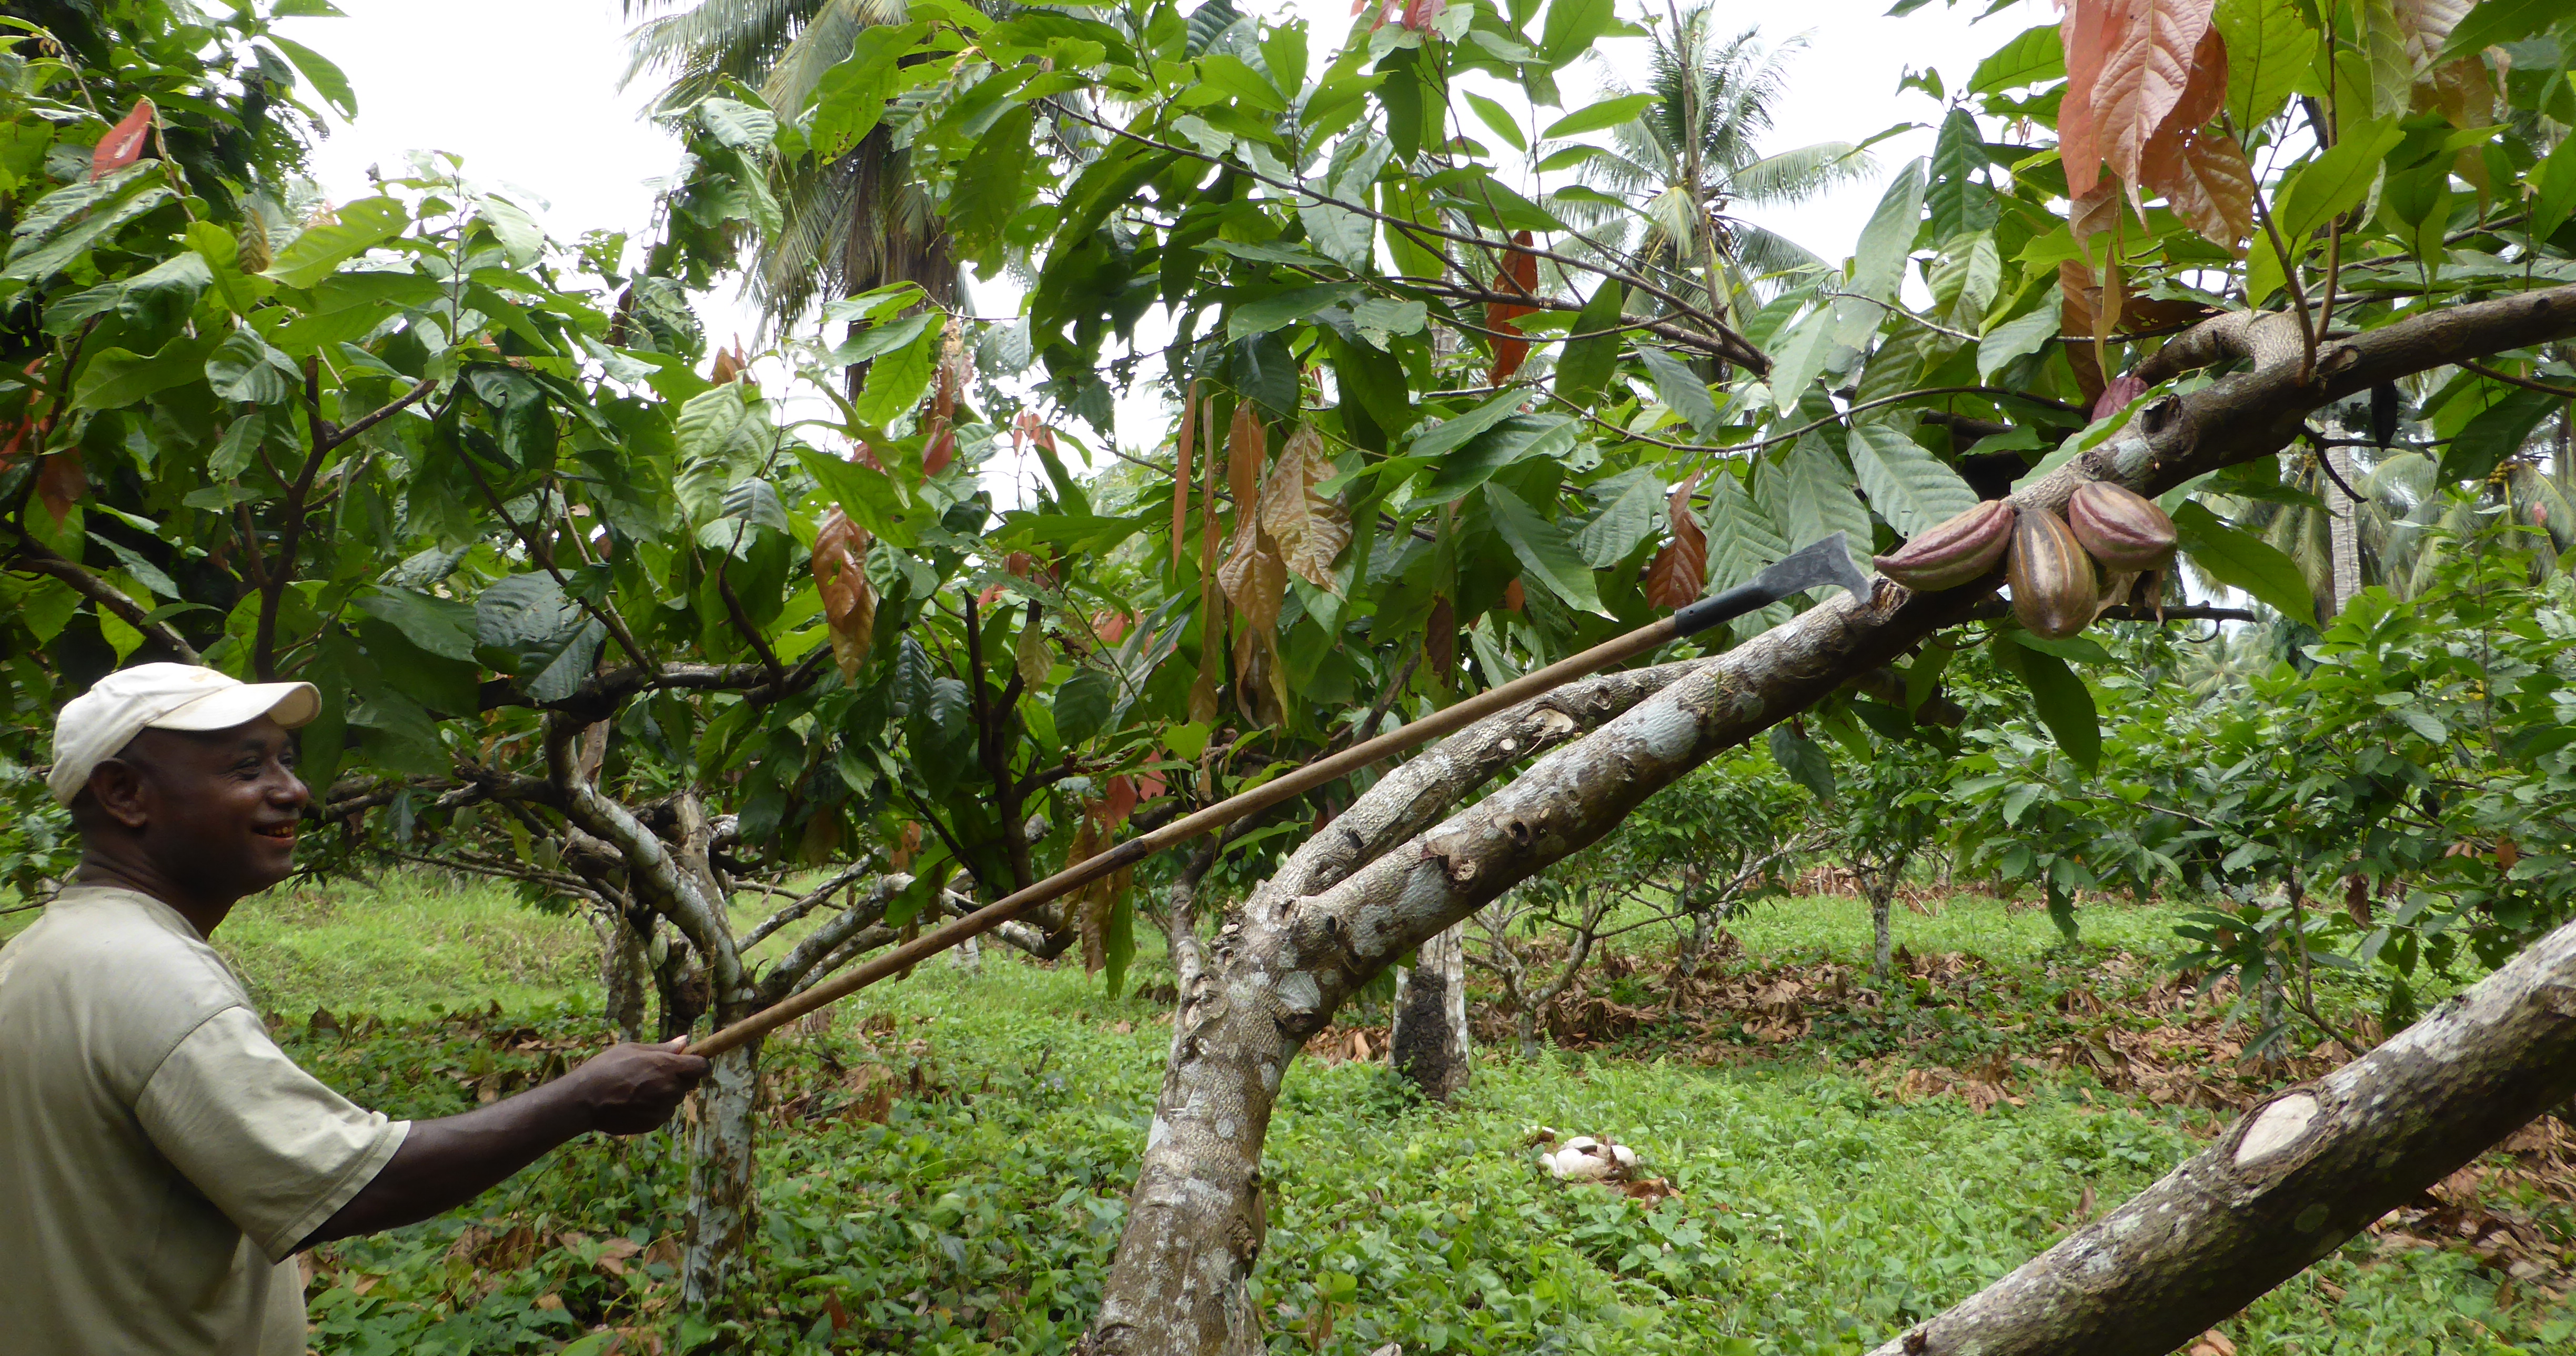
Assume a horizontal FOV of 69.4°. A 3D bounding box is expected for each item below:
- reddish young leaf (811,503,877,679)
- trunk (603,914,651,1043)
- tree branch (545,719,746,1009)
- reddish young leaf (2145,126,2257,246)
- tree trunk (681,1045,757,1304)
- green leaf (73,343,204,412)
[{"bbox_3d":[-0.885,-0.170,3.700,0.125,0.340,0.070,0,-1,0],"label":"reddish young leaf"},{"bbox_3d":[-2.772,1.270,7.800,0.170,0.570,0.170,0,-1,0],"label":"trunk"},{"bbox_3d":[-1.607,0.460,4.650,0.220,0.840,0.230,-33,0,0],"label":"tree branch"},{"bbox_3d":[0.871,-0.473,1.780,0.115,0.130,0.060,0,-1,17],"label":"reddish young leaf"},{"bbox_3d":[-1.436,1.253,4.700,0.165,0.680,0.165,5,0,0],"label":"tree trunk"},{"bbox_3d":[-2.098,-0.546,3.400,0.260,0.130,0.120,0,-1,-17],"label":"green leaf"}]

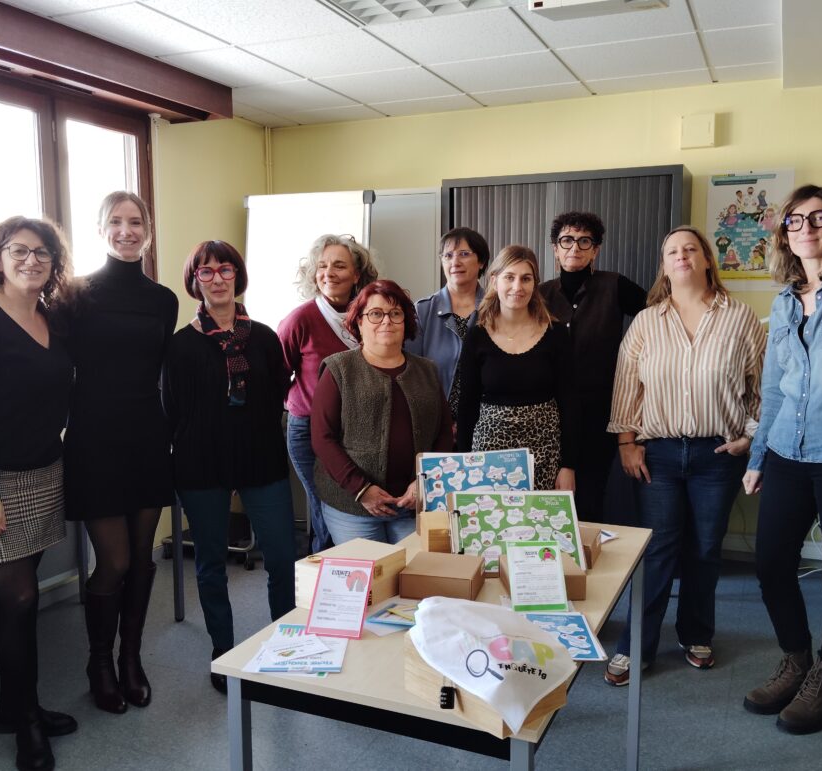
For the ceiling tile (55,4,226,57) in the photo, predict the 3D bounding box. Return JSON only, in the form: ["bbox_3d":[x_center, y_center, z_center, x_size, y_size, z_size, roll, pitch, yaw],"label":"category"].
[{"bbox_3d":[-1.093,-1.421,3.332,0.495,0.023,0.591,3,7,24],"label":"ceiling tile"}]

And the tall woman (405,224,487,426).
[{"bbox_3d":[0.204,0.162,3.597,0.460,1.676,0.300,1,7,9],"label":"tall woman"}]

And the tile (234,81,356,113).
[{"bbox_3d":[-0.662,-1.555,4.465,0.600,0.020,0.600,3,7,24],"label":"tile"}]

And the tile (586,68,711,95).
[{"bbox_3d":[1.176,-1.506,4.101,0.597,0.020,0.316,3,7,24],"label":"tile"}]

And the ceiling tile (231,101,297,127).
[{"bbox_3d":[-0.924,-1.592,4.851,0.212,0.023,0.686,3,7,24],"label":"ceiling tile"}]

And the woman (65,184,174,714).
[{"bbox_3d":[-0.977,0.228,2.803,0.430,1.739,0.290,-4,7,-27],"label":"woman"}]

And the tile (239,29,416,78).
[{"bbox_3d":[-0.351,-1.468,3.678,0.600,0.020,0.600,3,7,24],"label":"tile"}]

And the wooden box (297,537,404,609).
[{"bbox_3d":[-0.128,0.417,1.812,0.137,0.098,0.212,4,8,35],"label":"wooden box"}]

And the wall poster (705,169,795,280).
[{"bbox_3d":[1.681,-0.770,4.138,0.400,0.590,0.010,3,7,24],"label":"wall poster"}]

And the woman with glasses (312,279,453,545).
[{"bbox_3d":[-0.095,0.371,2.870,0.520,1.450,0.340,-1,6,-12],"label":"woman with glasses"}]

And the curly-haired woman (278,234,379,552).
[{"bbox_3d":[-0.322,0.236,3.280,0.450,1.628,0.310,-2,7,-20],"label":"curly-haired woman"}]

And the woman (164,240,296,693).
[{"bbox_3d":[-0.656,0.286,3.000,0.470,1.592,0.320,-2,7,-14],"label":"woman"}]

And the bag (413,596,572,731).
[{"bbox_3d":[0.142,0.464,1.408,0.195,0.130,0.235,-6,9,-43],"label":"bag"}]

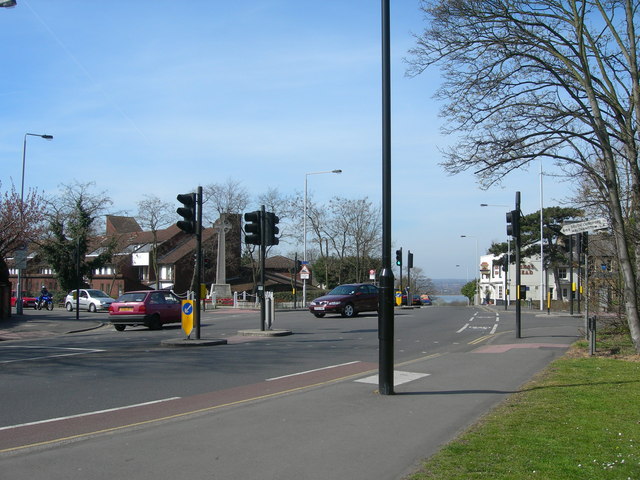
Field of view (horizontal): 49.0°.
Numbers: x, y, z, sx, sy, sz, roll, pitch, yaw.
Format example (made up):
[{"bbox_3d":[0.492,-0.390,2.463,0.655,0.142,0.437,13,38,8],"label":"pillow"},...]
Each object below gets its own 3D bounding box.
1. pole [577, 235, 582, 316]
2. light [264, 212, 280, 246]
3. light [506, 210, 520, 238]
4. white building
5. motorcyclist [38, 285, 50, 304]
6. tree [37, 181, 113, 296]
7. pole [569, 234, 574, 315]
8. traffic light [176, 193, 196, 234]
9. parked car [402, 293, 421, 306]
[{"bbox_3d":[12.558,1.573,34.000,0.130,4.000,0.130,0,-3,0],"label":"pole"},{"bbox_3d":[-1.524,-0.348,22.450,0.330,1.050,0.400,-2,-4,41],"label":"light"},{"bbox_3d":[5.258,-0.435,19.100,0.320,0.700,0.300,-2,-4,30],"label":"light"},{"bbox_3d":[28.600,5.199,96.360,10.200,7.200,13.000,0,-3,0],"label":"white building"},{"bbox_3d":[-17.664,3.638,45.000,0.800,1.400,0.650,-2,-4,35],"label":"motorcyclist"},{"bbox_3d":[-19.754,0.162,57.000,6.200,10.000,6.200,0,-3,0],"label":"tree"},{"bbox_3d":[12.056,1.575,33.709,0.120,4.000,0.120,0,-3,0],"label":"pole"},{"bbox_3d":[-3.515,-0.690,18.500,0.400,1.060,0.320,3,-4,-45],"label":"traffic light"},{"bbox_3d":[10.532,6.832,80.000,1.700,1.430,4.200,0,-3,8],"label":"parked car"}]

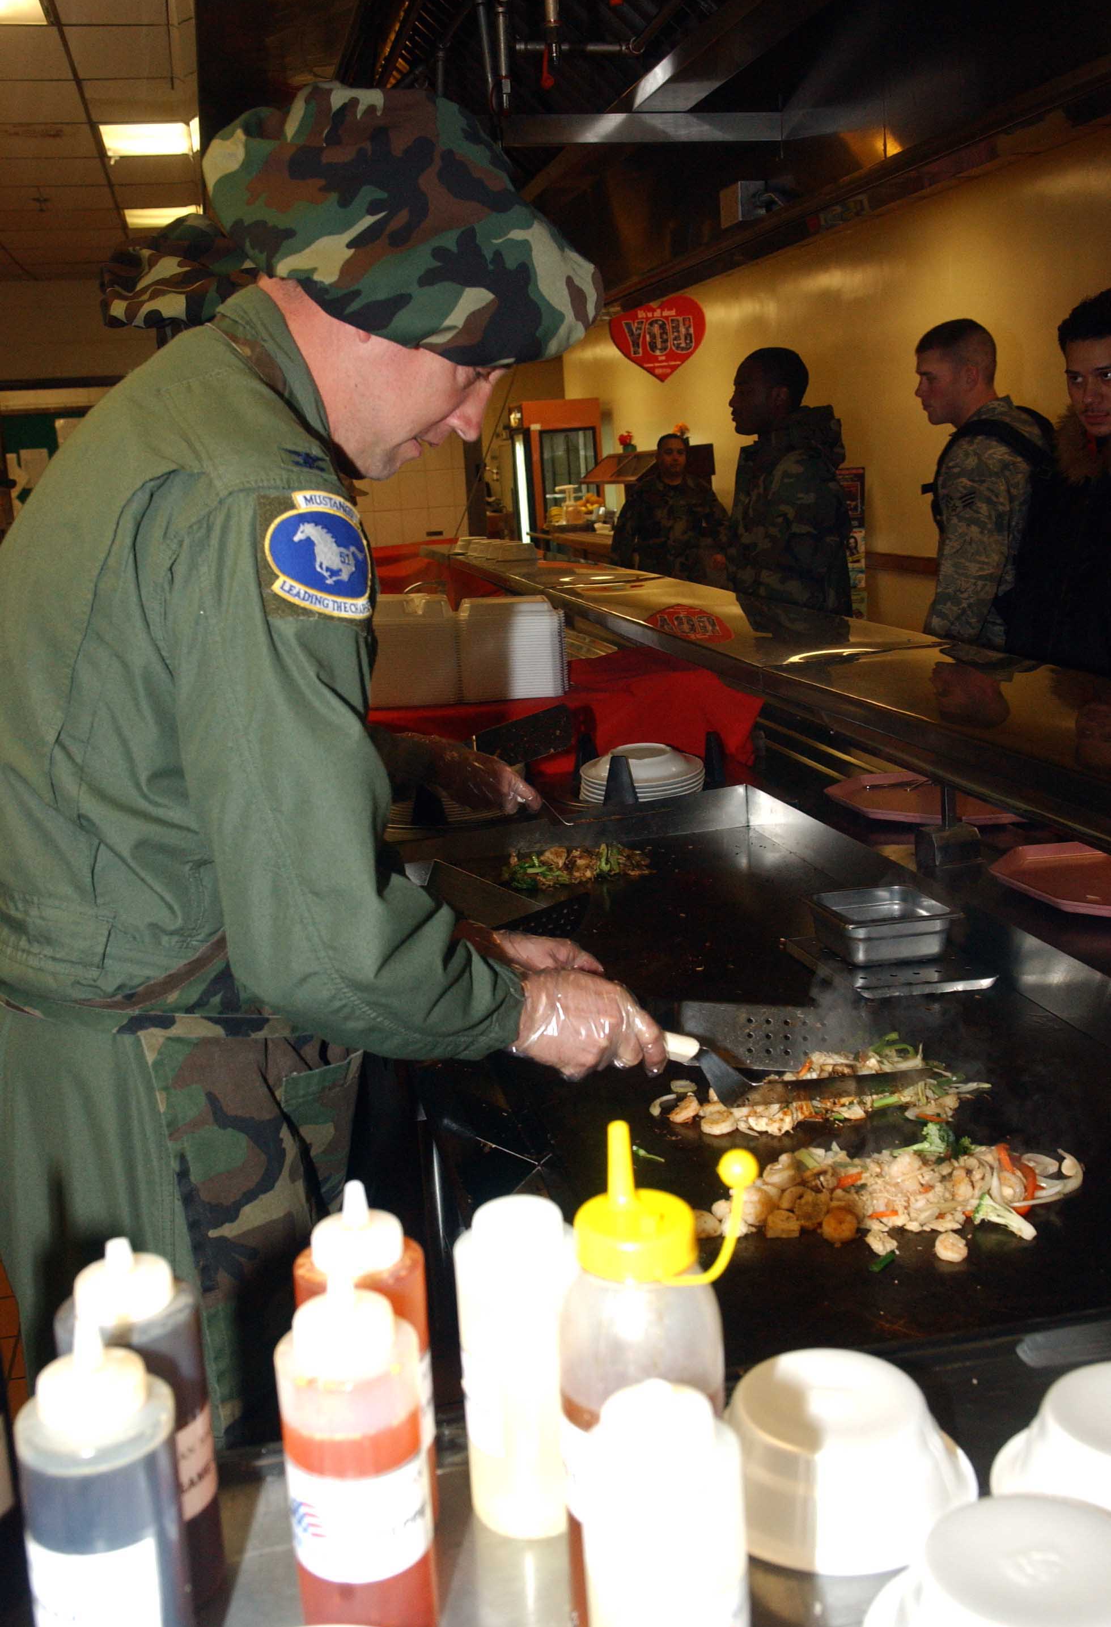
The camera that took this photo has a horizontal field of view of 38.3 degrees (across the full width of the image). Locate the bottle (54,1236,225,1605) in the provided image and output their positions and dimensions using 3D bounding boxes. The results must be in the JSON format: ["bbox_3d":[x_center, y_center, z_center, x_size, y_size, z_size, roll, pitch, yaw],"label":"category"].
[{"bbox_3d":[-0.195,0.274,0.747,0.063,0.165,0.063,-6,13,-17],"label":"bottle"}]

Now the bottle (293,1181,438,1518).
[{"bbox_3d":[-0.094,0.260,0.793,0.063,0.166,0.063,-4,12,-8],"label":"bottle"}]

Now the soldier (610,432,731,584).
[{"bbox_3d":[0.651,-1.170,8.574,0.600,1.680,0.360,-3,12,-2],"label":"soldier"}]

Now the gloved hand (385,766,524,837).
[{"bbox_3d":[-0.120,-0.039,2.300,0.180,0.090,0.100,16,2,-28],"label":"gloved hand"}]

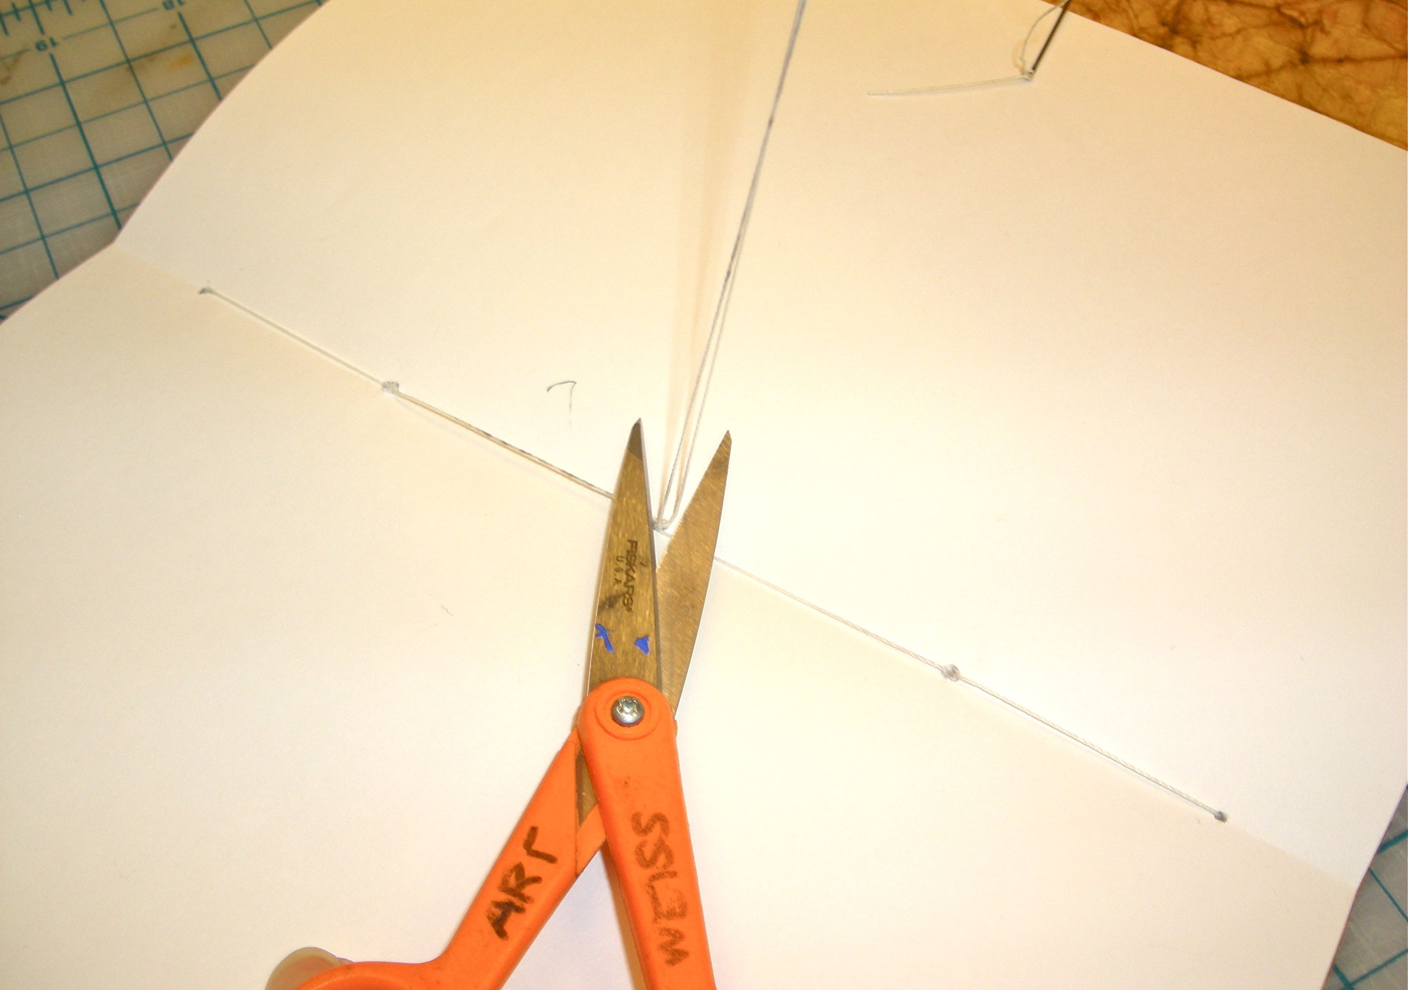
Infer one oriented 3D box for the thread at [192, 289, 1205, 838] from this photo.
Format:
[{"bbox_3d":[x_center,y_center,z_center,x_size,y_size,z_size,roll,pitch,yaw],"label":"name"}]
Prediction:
[{"bbox_3d":[-0.007,0.004,0.246,0.178,0.003,0.003,27,59,19],"label":"thread"}]

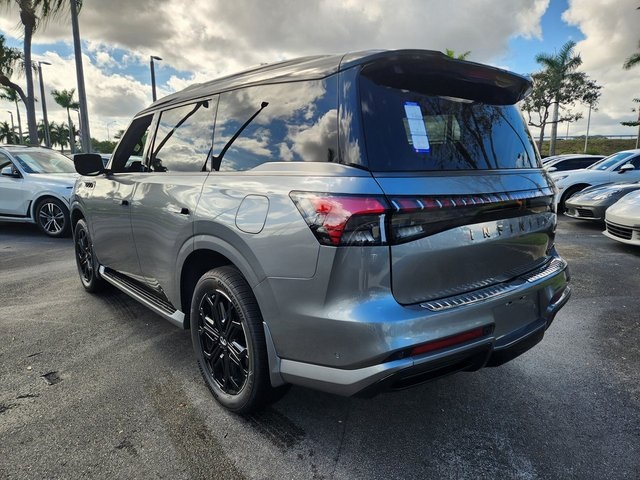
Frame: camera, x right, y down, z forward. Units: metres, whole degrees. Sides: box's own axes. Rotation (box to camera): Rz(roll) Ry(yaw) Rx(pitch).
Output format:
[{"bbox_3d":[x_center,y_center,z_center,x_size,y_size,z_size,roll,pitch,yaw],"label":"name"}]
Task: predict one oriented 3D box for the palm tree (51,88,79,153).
[{"bbox_3d":[-20.982,-8.808,35.039,2.500,8.000,2.500,0,10,0],"label":"palm tree"}]

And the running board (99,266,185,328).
[{"bbox_3d":[-1.470,0.395,3.582,0.210,0.100,2.050,-8,13,-40],"label":"running board"}]

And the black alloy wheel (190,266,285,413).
[{"bbox_3d":[-0.464,0.569,2.522,0.280,0.830,0.830,-8,13,-40],"label":"black alloy wheel"}]

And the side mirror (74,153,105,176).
[{"bbox_3d":[-2.094,-0.671,3.823,0.260,0.210,0.160,-8,13,-40],"label":"side mirror"}]

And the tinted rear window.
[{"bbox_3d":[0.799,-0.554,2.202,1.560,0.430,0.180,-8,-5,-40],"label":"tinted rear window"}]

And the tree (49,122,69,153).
[{"bbox_3d":[-31.196,-11.002,50.909,2.800,6.800,2.800,0,10,0],"label":"tree"}]

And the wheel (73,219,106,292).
[{"bbox_3d":[-2.487,0.162,4.802,0.280,0.830,0.830,-8,13,-40],"label":"wheel"}]

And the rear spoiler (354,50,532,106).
[{"bbox_3d":[0.735,-0.804,2.236,1.380,0.190,0.360,-8,13,-40],"label":"rear spoiler"}]

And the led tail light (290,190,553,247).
[{"bbox_3d":[0.797,-0.170,2.268,1.950,0.210,0.480,-8,13,-40],"label":"led tail light"}]

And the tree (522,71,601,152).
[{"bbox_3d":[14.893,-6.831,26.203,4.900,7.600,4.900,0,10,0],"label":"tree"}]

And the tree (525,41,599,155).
[{"bbox_3d":[16.310,-8.710,28.922,4.400,10.400,4.400,0,10,0],"label":"tree"}]

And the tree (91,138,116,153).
[{"bbox_3d":[-34.843,-13.538,68.742,4.800,5.700,4.800,0,10,0],"label":"tree"}]

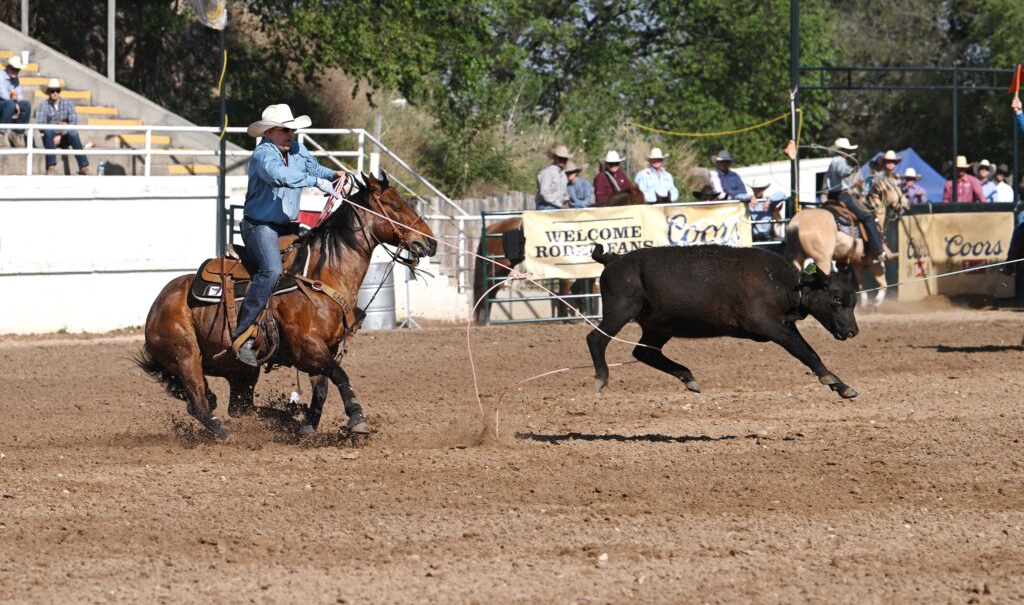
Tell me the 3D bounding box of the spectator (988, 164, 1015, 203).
[{"bbox_3d":[7.921,-1.370,73.519,0.520,1.750,0.400,0,1,14],"label":"spectator"}]

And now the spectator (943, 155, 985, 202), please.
[{"bbox_3d":[7.208,-1.436,72.520,0.620,1.780,0.430,0,1,0],"label":"spectator"}]

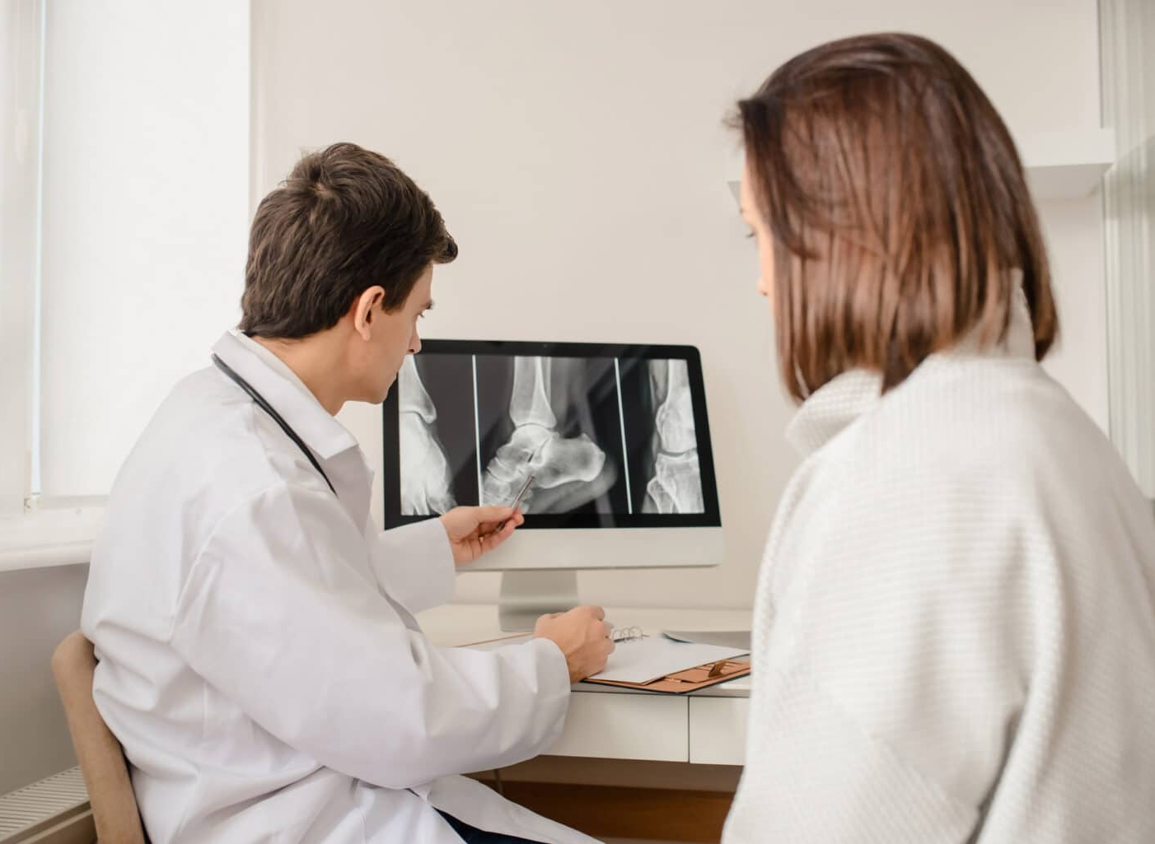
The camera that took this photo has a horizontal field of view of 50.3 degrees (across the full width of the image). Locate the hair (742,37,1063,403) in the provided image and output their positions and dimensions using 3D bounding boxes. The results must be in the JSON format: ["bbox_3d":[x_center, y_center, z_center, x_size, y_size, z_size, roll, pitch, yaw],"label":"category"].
[{"bbox_3d":[0.228,-0.150,0.900,0.200,0.270,0.235,2,-11,-37],"label":"hair"}]

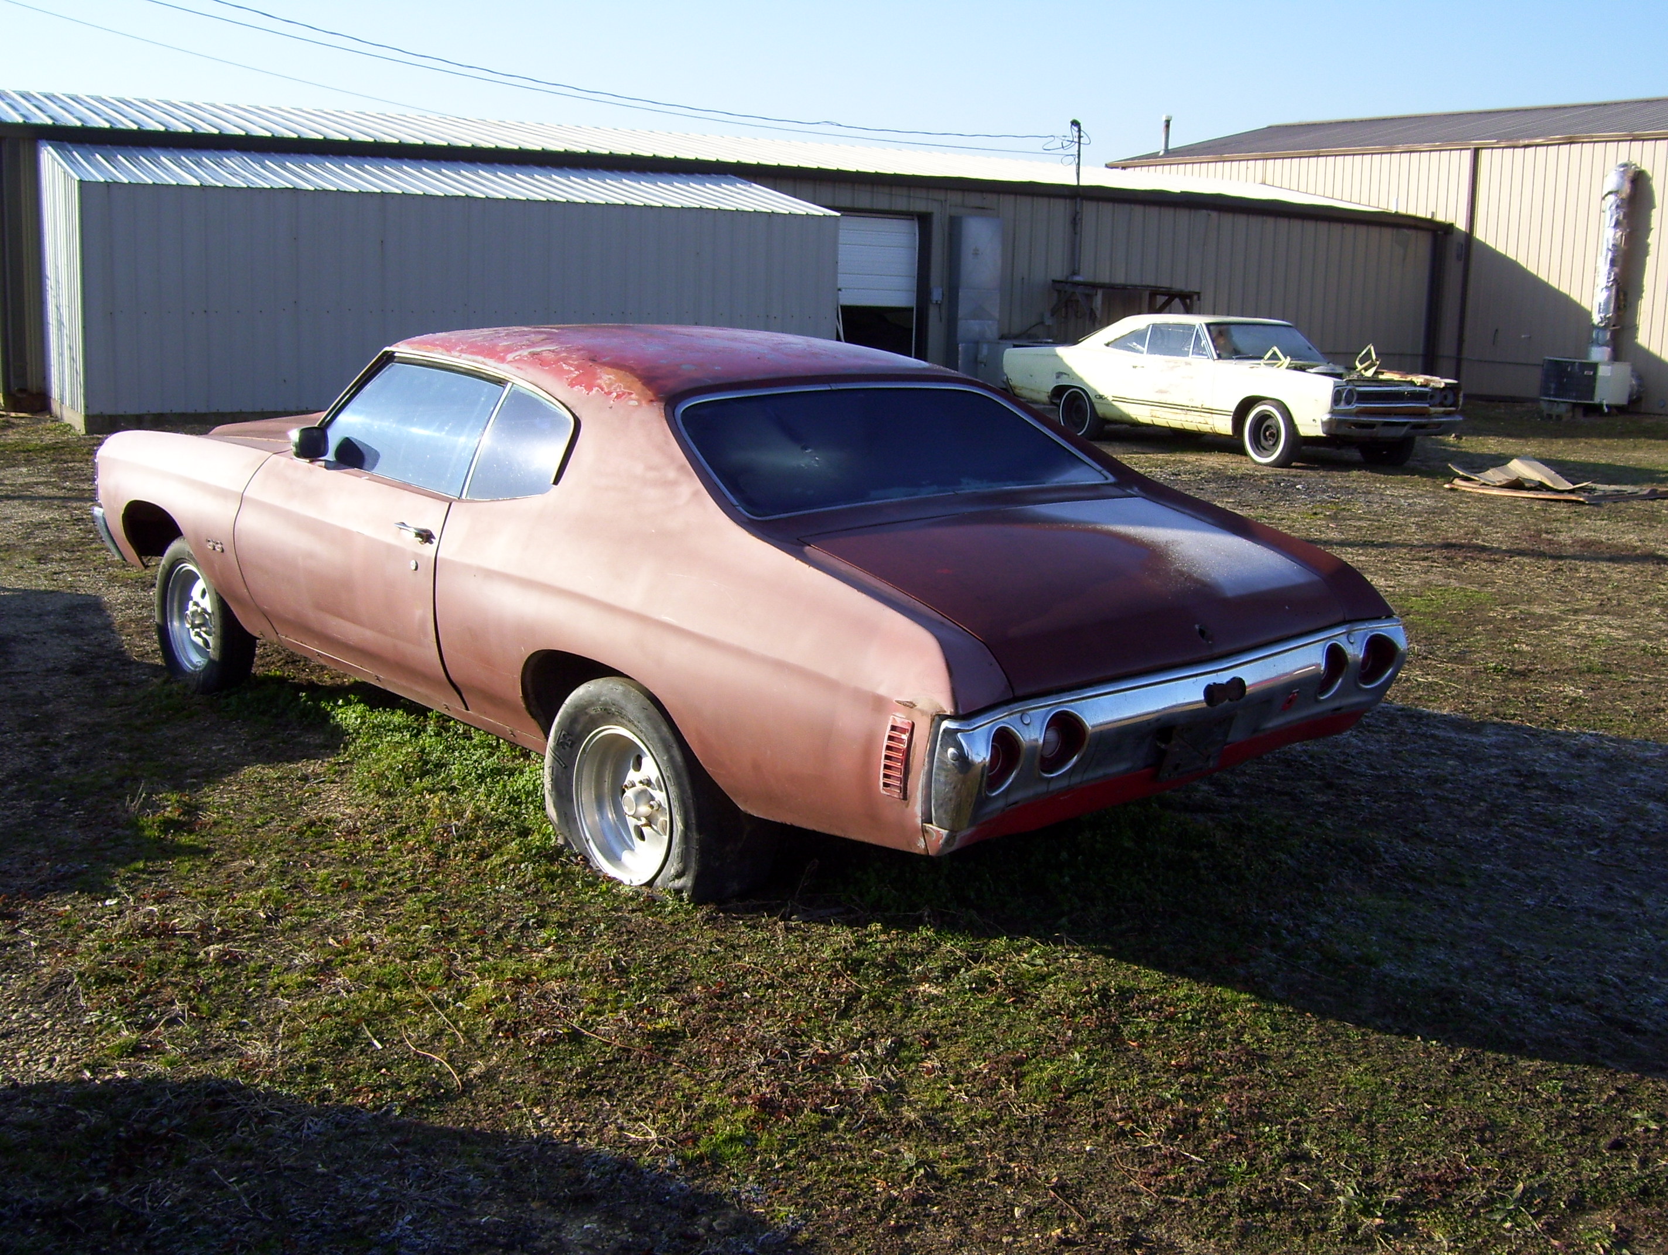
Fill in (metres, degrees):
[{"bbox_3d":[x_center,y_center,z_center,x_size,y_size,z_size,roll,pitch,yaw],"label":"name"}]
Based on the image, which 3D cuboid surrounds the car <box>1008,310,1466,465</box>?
[{"bbox_3d":[4.007,-2.569,18.284,1.940,1.380,5.140,-5,13,-30],"label":"car"}]

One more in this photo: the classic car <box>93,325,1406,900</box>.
[{"bbox_3d":[-0.765,-0.284,5.917,1.930,1.380,5.020,-10,16,-41],"label":"classic car"}]

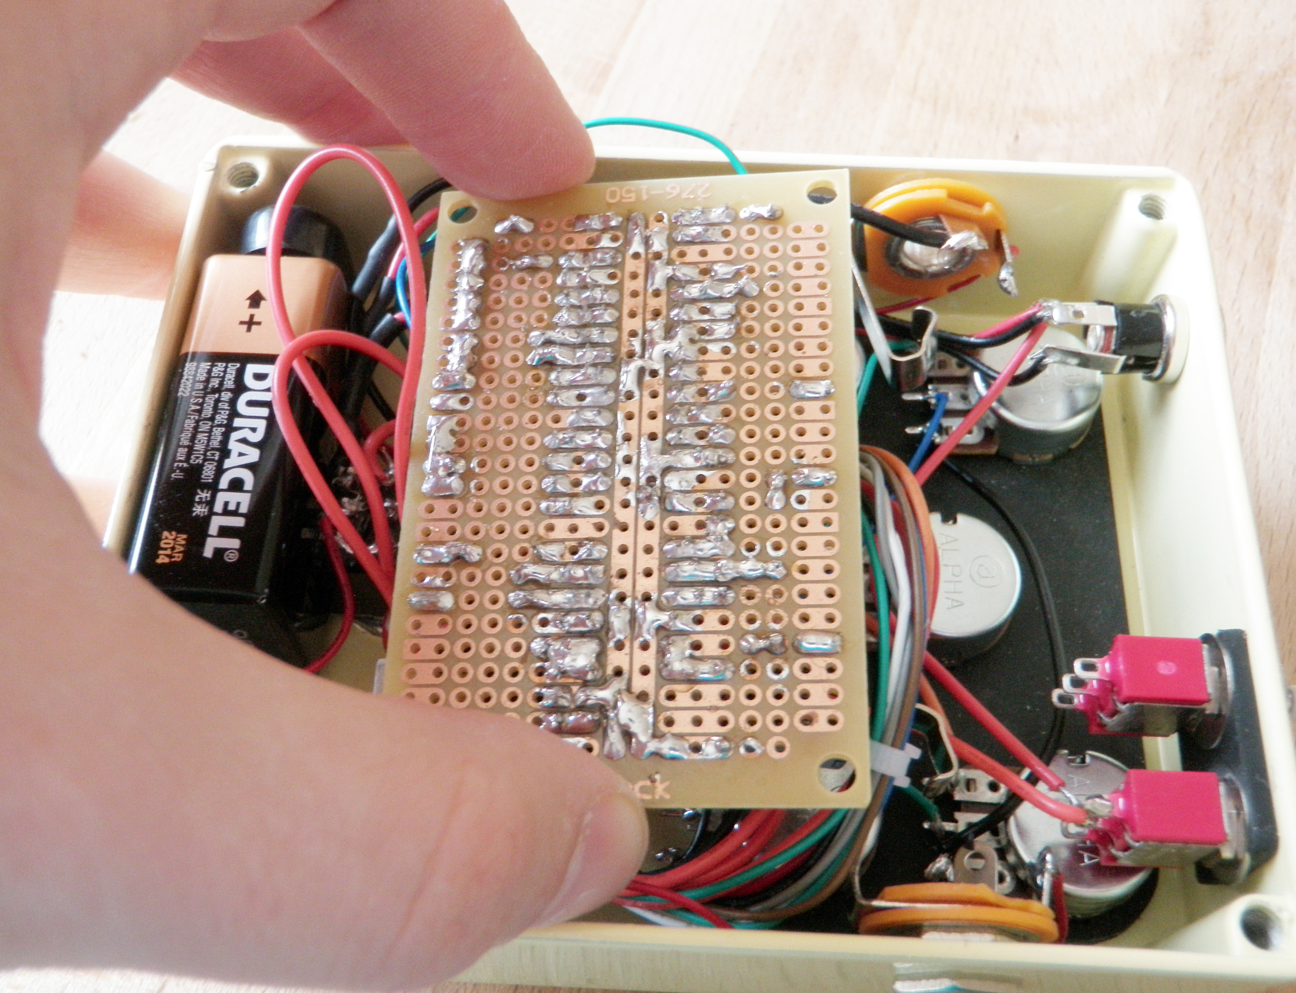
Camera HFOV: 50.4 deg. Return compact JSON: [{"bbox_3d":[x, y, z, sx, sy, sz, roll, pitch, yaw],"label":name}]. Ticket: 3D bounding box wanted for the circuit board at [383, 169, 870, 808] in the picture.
[{"bbox_3d":[-0.002,-0.004,0.142,0.047,0.002,0.072,-2,64,7],"label":"circuit board"}]

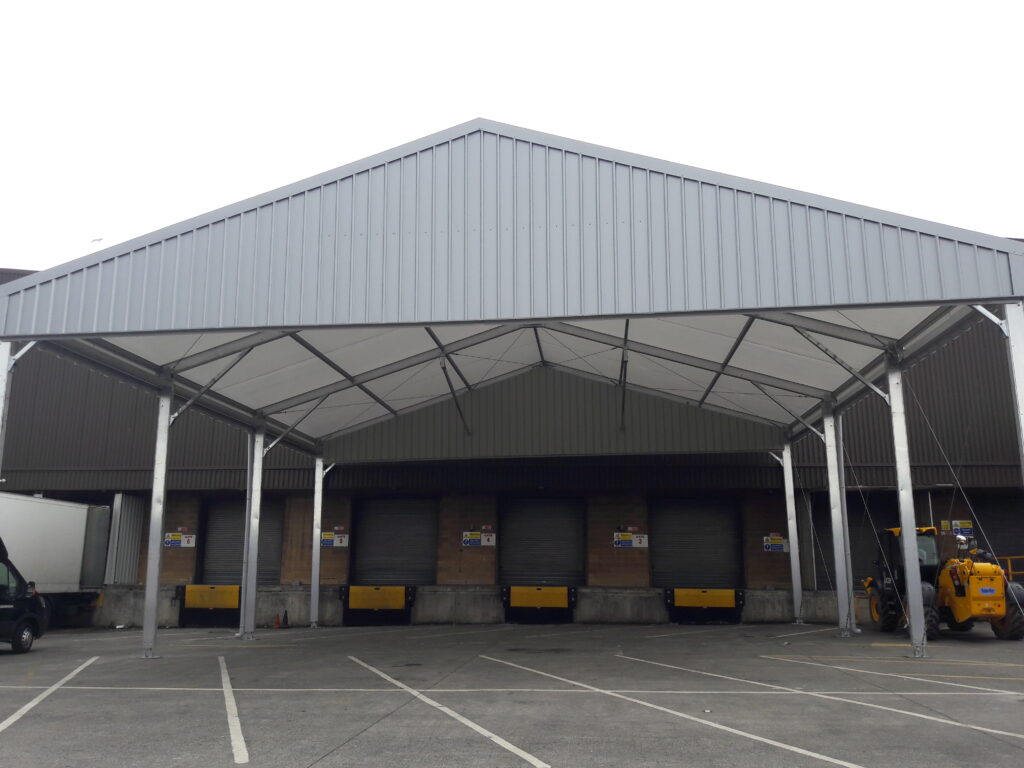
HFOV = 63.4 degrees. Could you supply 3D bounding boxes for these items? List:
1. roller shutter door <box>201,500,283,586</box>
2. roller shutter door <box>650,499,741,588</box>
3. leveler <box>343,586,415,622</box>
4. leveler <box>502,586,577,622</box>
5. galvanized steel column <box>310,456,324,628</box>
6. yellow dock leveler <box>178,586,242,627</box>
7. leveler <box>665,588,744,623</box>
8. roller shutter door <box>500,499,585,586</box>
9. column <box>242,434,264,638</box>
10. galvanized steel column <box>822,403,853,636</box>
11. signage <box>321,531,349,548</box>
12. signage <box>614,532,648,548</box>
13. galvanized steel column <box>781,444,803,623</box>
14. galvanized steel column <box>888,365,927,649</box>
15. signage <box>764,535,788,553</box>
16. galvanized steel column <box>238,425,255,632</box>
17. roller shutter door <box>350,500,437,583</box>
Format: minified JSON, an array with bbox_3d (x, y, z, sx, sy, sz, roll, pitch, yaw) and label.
[{"bbox_3d":[-9.186,5.377,28.082,2.960,2.825,0.120,-1,-10,6],"label":"roller shutter door"},{"bbox_3d":[5.765,4.997,25.950,2.800,2.820,0.200,-2,-13,6],"label":"roller shutter door"},{"bbox_3d":[-4.286,7.085,26.493,2.450,1.120,0.500,-2,-13,6],"label":"leveler"},{"bbox_3d":[0.861,6.933,25.925,2.330,1.120,0.500,-2,-13,6],"label":"leveler"},{"bbox_3d":[-6.343,5.091,26.993,0.230,5.454,0.230,-1,-10,6],"label":"galvanized steel column"},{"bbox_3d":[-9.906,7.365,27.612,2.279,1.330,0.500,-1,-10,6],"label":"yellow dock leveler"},{"bbox_3d":[5.899,6.818,25.383,2.420,1.080,0.500,-2,-13,6],"label":"leveler"},{"bbox_3d":[0.991,5.148,27.014,2.804,2.798,0.120,-1,-10,6],"label":"roller shutter door"},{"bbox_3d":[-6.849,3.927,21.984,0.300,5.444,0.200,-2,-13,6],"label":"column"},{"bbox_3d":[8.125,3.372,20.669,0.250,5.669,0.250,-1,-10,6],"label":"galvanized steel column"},{"bbox_3d":[-5.828,5.077,27.044,1.030,0.500,0.040,-2,-13,6],"label":"signage"},{"bbox_3d":[3.747,4.907,25.971,1.050,0.500,0.040,-2,-13,6],"label":"signage"},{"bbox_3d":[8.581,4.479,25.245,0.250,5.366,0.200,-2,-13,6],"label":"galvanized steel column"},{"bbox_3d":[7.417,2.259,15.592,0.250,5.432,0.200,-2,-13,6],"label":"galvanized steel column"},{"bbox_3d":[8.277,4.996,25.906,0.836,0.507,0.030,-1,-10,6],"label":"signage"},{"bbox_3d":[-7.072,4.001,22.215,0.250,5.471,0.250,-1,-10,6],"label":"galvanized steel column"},{"bbox_3d":[-3.865,5.229,27.528,2.911,2.819,0.120,-1,-10,6],"label":"roller shutter door"}]

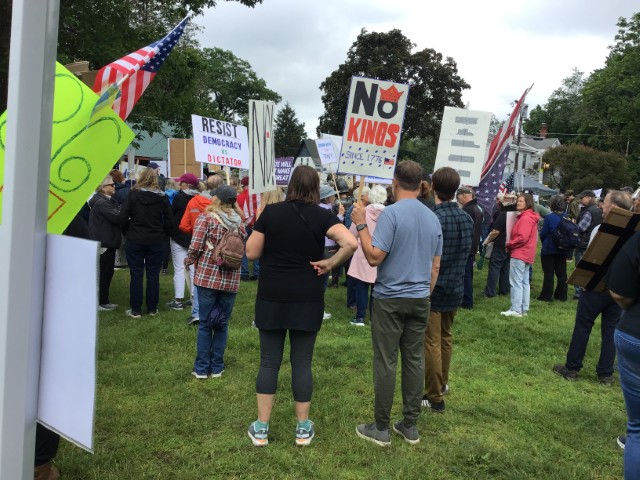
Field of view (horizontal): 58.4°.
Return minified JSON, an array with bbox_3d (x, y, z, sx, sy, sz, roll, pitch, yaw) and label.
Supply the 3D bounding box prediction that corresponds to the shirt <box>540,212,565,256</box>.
[{"bbox_3d":[3.687,-0.095,9.050,0.460,0.670,0.320,-2,7,-45],"label":"shirt"}]

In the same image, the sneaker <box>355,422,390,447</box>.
[{"bbox_3d":[0.340,1.213,3.664,0.110,0.110,0.290,-2,6,-43],"label":"sneaker"}]

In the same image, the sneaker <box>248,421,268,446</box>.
[{"bbox_3d":[-0.399,1.197,3.644,0.105,0.115,0.280,2,5,-16],"label":"sneaker"}]

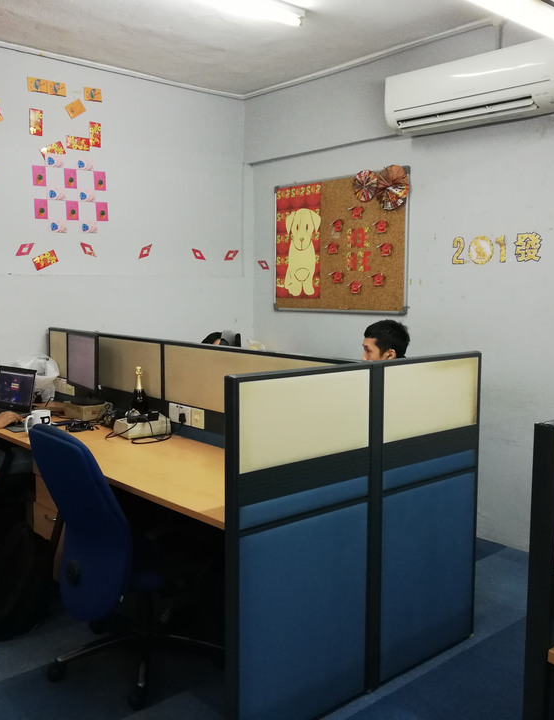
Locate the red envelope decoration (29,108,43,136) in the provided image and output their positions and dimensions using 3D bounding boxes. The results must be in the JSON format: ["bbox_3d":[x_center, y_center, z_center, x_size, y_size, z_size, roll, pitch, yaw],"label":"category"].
[{"bbox_3d":[-1.437,-1.423,4.485,0.088,0.154,0.008,-5,7,-41],"label":"red envelope decoration"}]

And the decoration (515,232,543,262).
[{"bbox_3d":[1.335,-0.596,3.966,0.010,0.157,0.159,-5,7,-41],"label":"decoration"}]

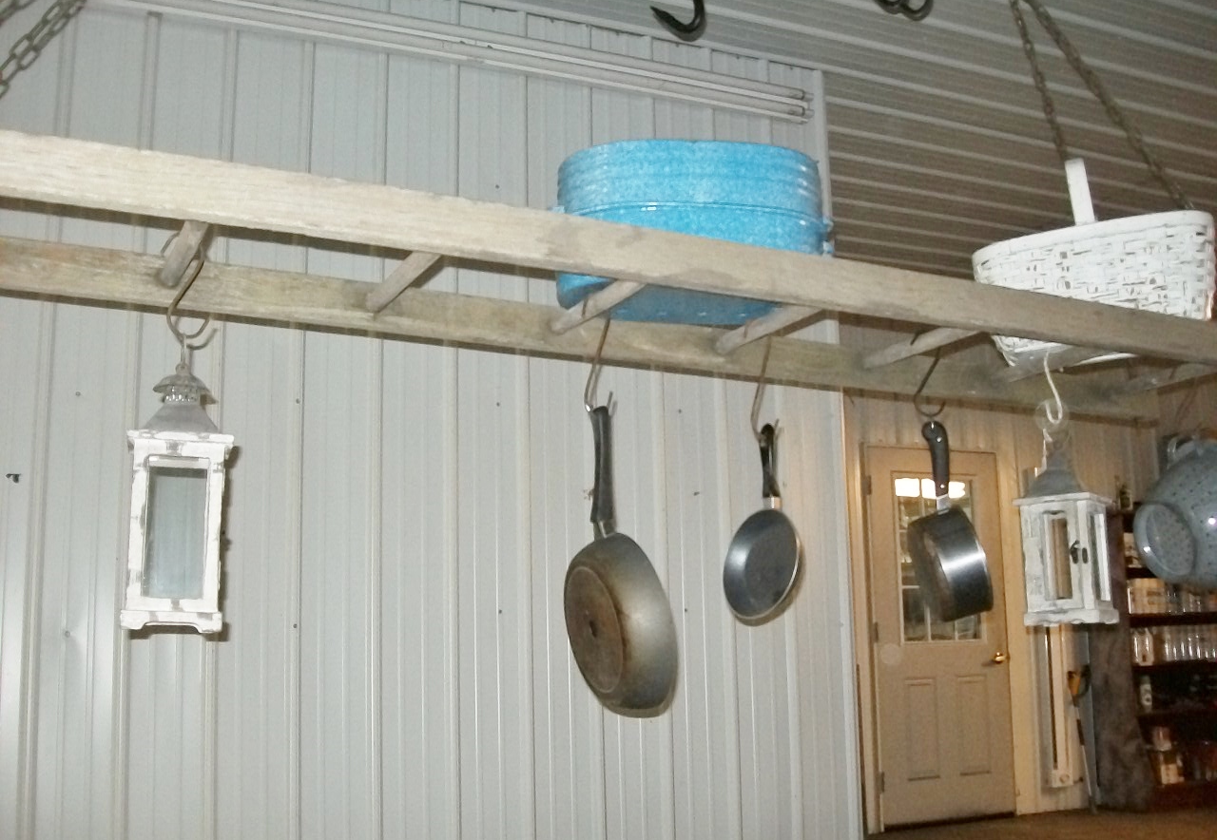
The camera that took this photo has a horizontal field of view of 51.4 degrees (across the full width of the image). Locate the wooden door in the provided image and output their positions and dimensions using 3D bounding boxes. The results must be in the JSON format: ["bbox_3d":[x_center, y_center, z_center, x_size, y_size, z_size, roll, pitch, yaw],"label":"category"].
[{"bbox_3d":[1.857,1.172,6.990,0.900,2.030,0.060,3,-10,-24],"label":"wooden door"}]

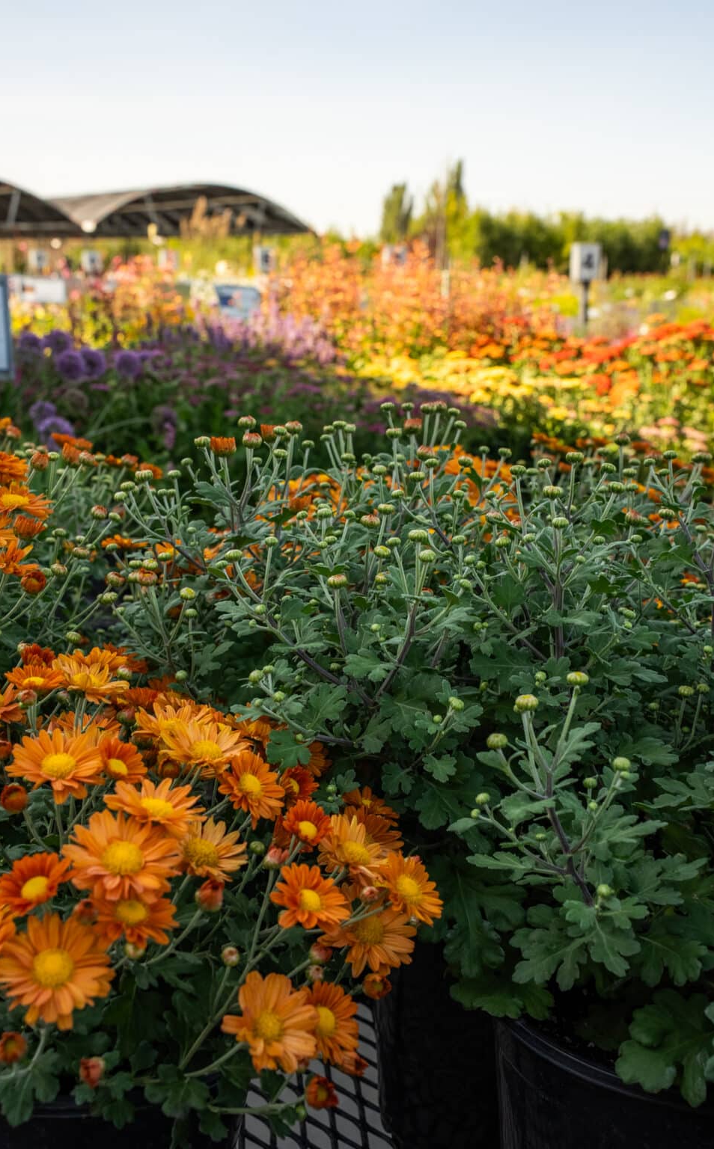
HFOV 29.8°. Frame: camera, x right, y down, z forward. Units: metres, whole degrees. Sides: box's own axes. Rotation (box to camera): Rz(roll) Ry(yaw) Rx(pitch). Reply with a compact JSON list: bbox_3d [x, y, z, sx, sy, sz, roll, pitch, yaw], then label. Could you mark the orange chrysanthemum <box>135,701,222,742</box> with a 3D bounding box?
[{"bbox_3d":[-0.096,0.081,0.725,0.047,0.014,0.047,-2,24,-8],"label":"orange chrysanthemum"}]

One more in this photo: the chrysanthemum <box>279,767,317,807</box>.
[{"bbox_3d":[-0.031,0.113,0.710,0.017,0.025,0.025,-36,12,30],"label":"chrysanthemum"}]

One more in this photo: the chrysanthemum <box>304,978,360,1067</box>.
[{"bbox_3d":[-0.015,0.209,0.625,0.041,0.041,0.013,0,-23,-39],"label":"chrysanthemum"}]

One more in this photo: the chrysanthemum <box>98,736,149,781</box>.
[{"bbox_3d":[-0.118,0.093,0.680,0.027,0.015,0.027,25,37,-6],"label":"chrysanthemum"}]

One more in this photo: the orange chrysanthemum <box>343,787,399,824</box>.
[{"bbox_3d":[0.007,0.119,0.690,0.030,0.011,0.030,5,30,1],"label":"orange chrysanthemum"}]

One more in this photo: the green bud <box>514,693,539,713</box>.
[{"bbox_3d":[0.083,0.063,0.655,0.012,0.009,0.012,0,13,0],"label":"green bud"}]

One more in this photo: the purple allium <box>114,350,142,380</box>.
[{"bbox_3d":[-0.401,-0.367,2.350,0.048,0.046,0.048,0,13,0],"label":"purple allium"}]

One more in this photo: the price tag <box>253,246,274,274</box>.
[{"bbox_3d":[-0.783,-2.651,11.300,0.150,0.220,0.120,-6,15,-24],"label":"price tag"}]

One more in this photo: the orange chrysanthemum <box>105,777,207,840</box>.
[{"bbox_3d":[-0.101,0.116,0.670,0.050,0.019,0.050,3,27,-1],"label":"orange chrysanthemum"}]

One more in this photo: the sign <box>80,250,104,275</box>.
[{"bbox_3d":[-2.365,-2.791,12.000,0.180,0.210,0.080,-4,14,-17],"label":"sign"}]

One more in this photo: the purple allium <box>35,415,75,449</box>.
[{"bbox_3d":[-0.405,-0.190,1.800,0.050,0.048,0.050,0,13,0],"label":"purple allium"}]

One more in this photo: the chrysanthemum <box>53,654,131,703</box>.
[{"bbox_3d":[-0.172,0.068,0.870,0.049,0.022,0.049,0,21,0],"label":"chrysanthemum"}]

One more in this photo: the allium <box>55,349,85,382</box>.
[{"bbox_3d":[-0.525,-0.382,2.450,0.055,0.055,0.055,0,13,0],"label":"allium"}]

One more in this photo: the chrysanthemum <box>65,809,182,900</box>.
[{"bbox_3d":[-0.108,0.130,0.620,0.054,0.017,0.054,0,43,-10],"label":"chrysanthemum"}]

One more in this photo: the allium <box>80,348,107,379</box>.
[{"bbox_3d":[-0.495,-0.393,2.500,0.055,0.055,0.055,0,13,0],"label":"allium"}]

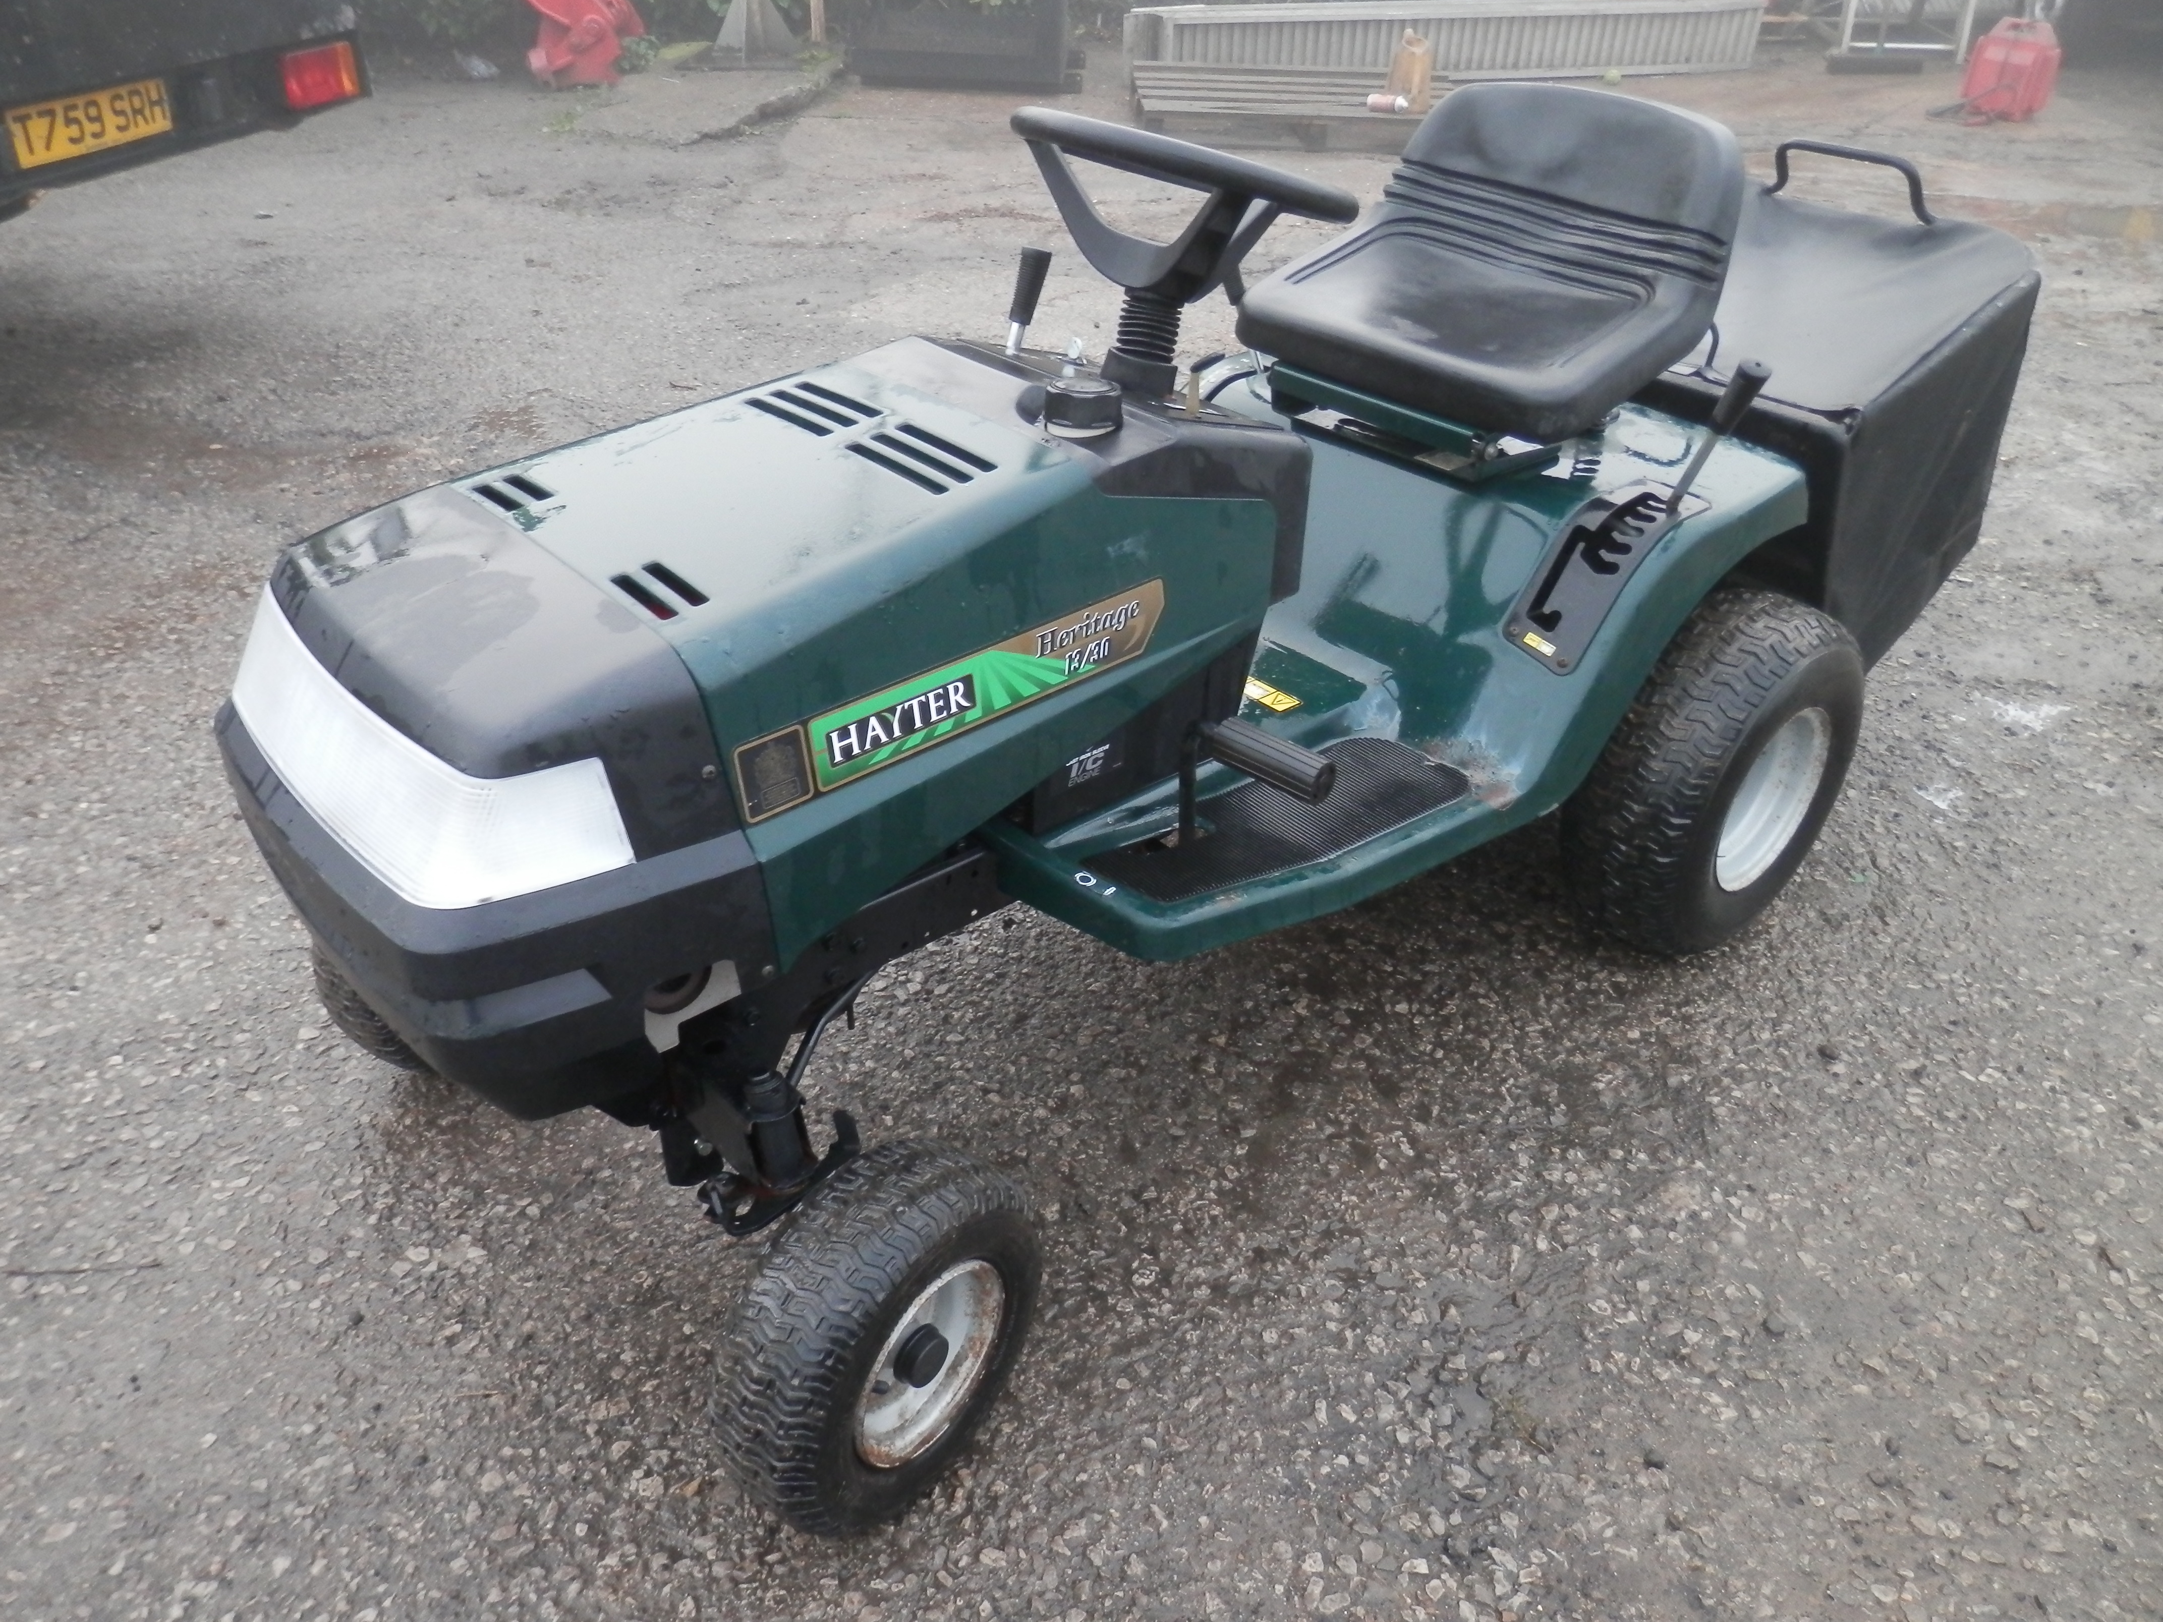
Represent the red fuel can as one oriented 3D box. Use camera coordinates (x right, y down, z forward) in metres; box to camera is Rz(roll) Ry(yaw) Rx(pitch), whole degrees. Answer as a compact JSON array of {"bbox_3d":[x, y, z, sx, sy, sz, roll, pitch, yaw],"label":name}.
[{"bbox_3d":[4.114,-3.276,6.889,0.165,0.380,0.300,-18,37,-25],"label":"red fuel can"}]

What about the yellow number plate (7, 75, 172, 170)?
[{"bbox_3d":[-2.262,-1.583,3.587,0.010,0.111,0.520,7,33,6],"label":"yellow number plate"}]

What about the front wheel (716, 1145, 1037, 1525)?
[{"bbox_3d":[-0.160,0.431,1.291,0.114,0.323,0.323,21,39,30],"label":"front wheel"}]

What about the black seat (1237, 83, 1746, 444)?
[{"bbox_3d":[0.478,-0.664,1.836,0.380,0.307,0.474,-26,40,-33],"label":"black seat"}]

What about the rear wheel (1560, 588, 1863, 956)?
[{"bbox_3d":[0.762,-0.043,1.880,0.445,0.445,0.163,-26,40,-33],"label":"rear wheel"}]

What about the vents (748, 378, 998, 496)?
[{"bbox_3d":[-0.189,-0.331,1.370,0.071,0.012,0.304,-30,43,-30],"label":"vents"}]

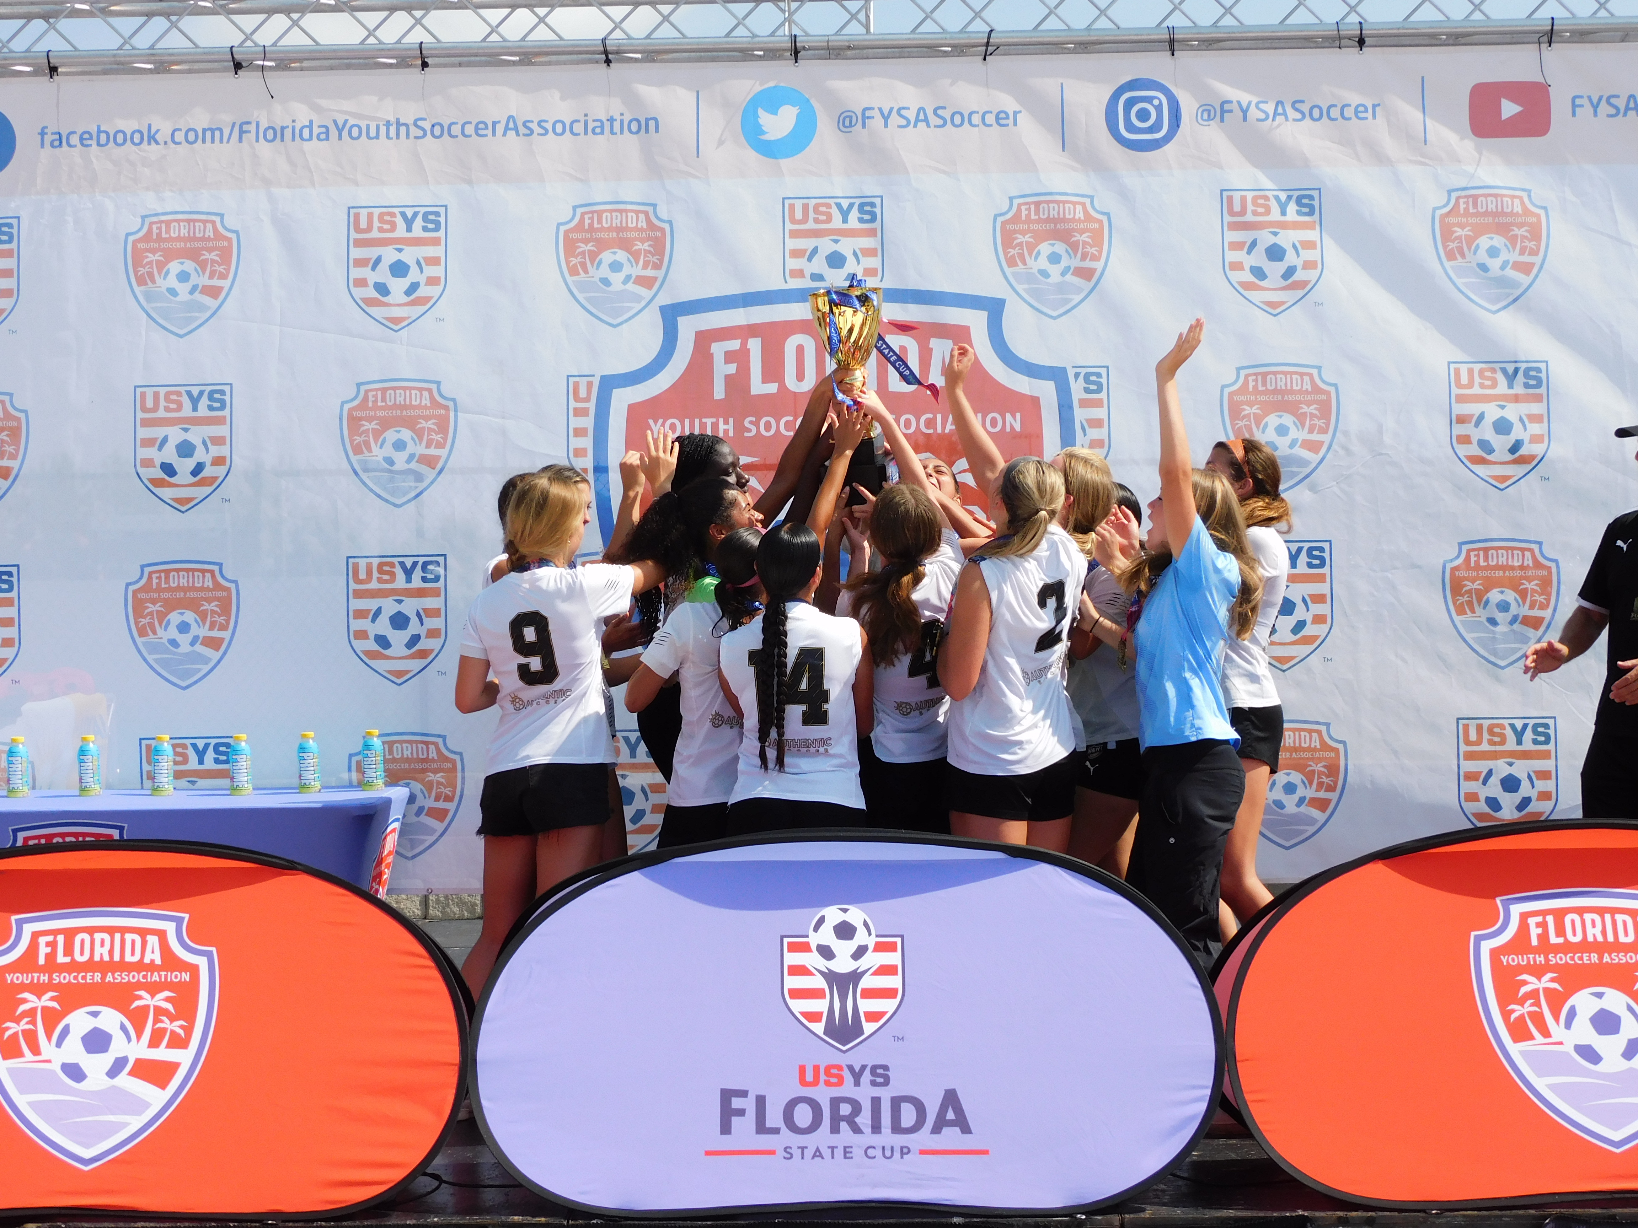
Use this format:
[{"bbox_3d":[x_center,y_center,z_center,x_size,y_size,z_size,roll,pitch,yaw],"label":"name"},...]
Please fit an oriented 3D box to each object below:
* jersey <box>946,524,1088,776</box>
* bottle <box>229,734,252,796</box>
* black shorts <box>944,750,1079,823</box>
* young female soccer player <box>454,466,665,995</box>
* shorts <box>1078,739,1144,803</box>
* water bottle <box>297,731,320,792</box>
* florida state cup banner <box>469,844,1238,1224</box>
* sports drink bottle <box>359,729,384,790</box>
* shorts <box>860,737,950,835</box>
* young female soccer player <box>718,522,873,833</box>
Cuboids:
[{"bbox_3d":[0.529,0.095,8.170,0.410,0.660,0.280,4,0,-33],"label":"jersey"},{"bbox_3d":[-1.784,0.467,9.490,0.069,0.187,0.069,-1,2,6],"label":"bottle"},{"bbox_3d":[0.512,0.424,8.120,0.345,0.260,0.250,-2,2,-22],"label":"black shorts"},{"bbox_3d":[-0.673,0.473,8.230,0.550,1.735,0.450,0,2,27],"label":"young female soccer player"},{"bbox_3d":[0.801,0.394,8.500,0.270,0.260,0.340,-1,2,-3],"label":"shorts"},{"bbox_3d":[-1.571,0.460,9.480,0.069,0.187,0.069,-1,2,6],"label":"water bottle"},{"bbox_3d":[0.060,0.919,7.089,1.680,0.820,0.500,-1,2,2],"label":"florida state cup banner"},{"bbox_3d":[-1.442,0.470,9.920,0.072,0.200,0.072,-1,2,4],"label":"sports drink bottle"},{"bbox_3d":[0.267,0.485,8.600,0.360,0.330,0.270,-1,2,-12],"label":"shorts"},{"bbox_3d":[-0.049,0.549,8.027,0.470,1.575,0.370,-1,2,3],"label":"young female soccer player"}]

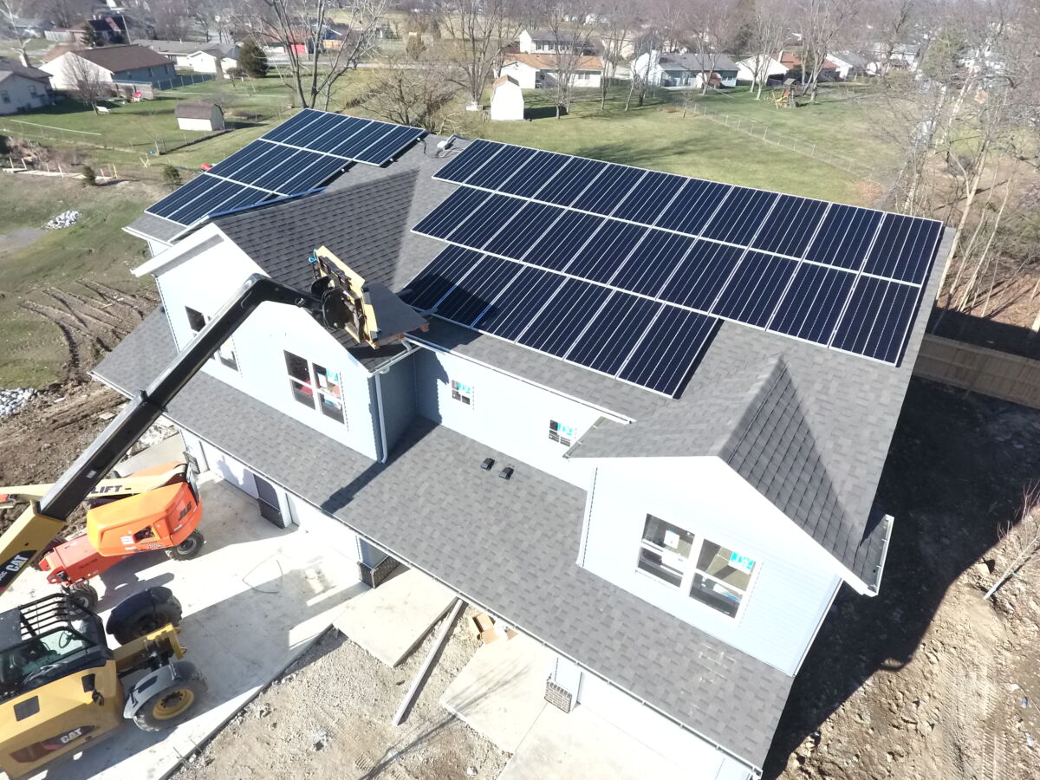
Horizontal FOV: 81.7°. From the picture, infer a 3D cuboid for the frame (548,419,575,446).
[{"bbox_3d":[0.763,0.846,11.287,0.590,0.550,0.100,21,37,26],"label":"frame"}]

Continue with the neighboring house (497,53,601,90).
[{"bbox_3d":[4.700,-52.108,98.027,16.000,4.400,11.000,1,33,-3],"label":"neighboring house"}]

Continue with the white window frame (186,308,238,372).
[{"bbox_3d":[-6.967,-1.154,13.605,1.580,1.240,0.120,21,37,26],"label":"white window frame"}]

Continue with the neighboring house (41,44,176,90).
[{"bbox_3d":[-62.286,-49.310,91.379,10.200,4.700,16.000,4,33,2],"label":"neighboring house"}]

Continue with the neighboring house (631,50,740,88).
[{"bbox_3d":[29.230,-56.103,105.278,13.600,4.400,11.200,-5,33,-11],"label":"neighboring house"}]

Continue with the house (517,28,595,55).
[{"bbox_3d":[9.229,-88.589,153.503,15.500,6.300,9.500,-5,33,-12],"label":"house"}]

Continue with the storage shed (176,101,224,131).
[{"bbox_3d":[-32.751,-27.998,61.390,3.100,2.400,2.400,0,33,-4],"label":"storage shed"}]

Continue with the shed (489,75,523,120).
[{"bbox_3d":[-1.545,-33.135,68.053,3.700,4.100,4.200,-2,33,-8],"label":"shed"}]

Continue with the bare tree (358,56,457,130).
[{"bbox_3d":[-11.216,-30.163,61.106,7.600,6.500,7.000,2,33,0],"label":"bare tree"}]

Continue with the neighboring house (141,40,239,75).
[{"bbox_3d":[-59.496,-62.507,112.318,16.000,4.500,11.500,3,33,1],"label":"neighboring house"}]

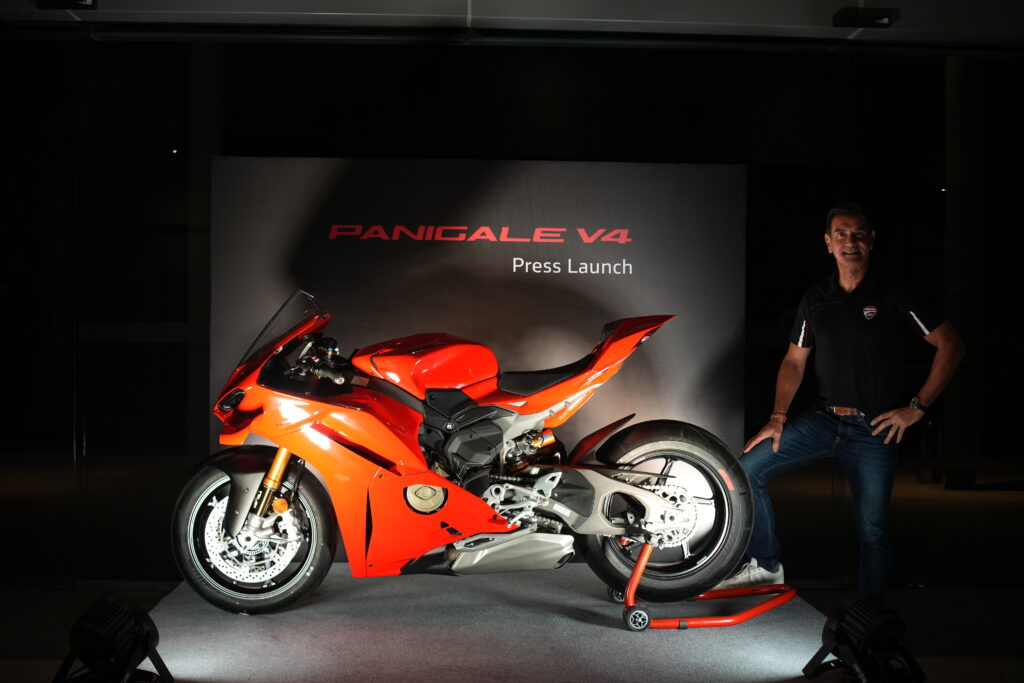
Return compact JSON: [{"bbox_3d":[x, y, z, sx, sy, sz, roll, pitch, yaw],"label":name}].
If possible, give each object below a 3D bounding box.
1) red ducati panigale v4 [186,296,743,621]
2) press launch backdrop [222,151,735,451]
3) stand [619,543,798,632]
[{"bbox_3d":[-0.165,0.410,4.151,2.124,1.170,0.730,0,0,-3],"label":"red ducati panigale v4"},{"bbox_3d":[-0.140,0.091,5.105,2.390,1.797,0.060,0,0,-3],"label":"press launch backdrop"},{"bbox_3d":[0.715,0.847,4.168,0.680,0.310,0.450,0,0,-3],"label":"stand"}]

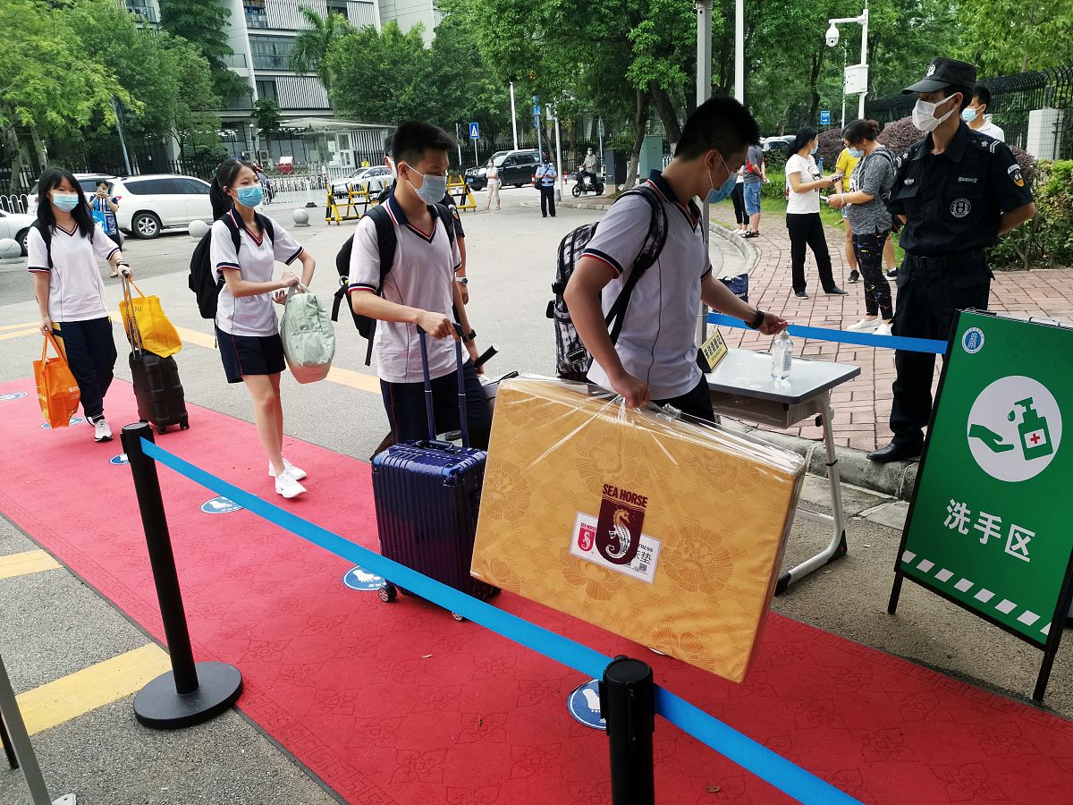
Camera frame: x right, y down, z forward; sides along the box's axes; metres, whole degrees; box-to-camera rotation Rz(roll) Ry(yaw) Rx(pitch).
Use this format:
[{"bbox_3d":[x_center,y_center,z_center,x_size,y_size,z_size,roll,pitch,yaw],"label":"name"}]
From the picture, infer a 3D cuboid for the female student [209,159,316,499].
[{"bbox_3d":[-1.320,-0.335,4.098,0.430,1.630,0.470,11,21,41],"label":"female student"}]

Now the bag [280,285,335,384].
[{"bbox_3d":[-1.060,-0.308,3.866,0.250,0.420,0.200,-12,18,-28],"label":"bag"}]

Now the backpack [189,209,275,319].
[{"bbox_3d":[-1.568,-0.702,4.304,0.270,0.470,0.330,11,22,40],"label":"backpack"}]

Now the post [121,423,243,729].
[{"bbox_3d":[-1.160,0.511,2.606,0.335,0.923,0.335,-3,16,0],"label":"post"}]

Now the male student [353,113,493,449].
[{"bbox_3d":[-0.410,-0.153,3.157,0.550,1.730,0.520,11,22,41],"label":"male student"}]

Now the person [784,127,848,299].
[{"bbox_3d":[2.749,-1.841,8.159,0.500,1.590,0.460,12,22,42],"label":"person"}]

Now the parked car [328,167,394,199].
[{"bbox_3d":[-7.322,-10.403,39.500,4.600,1.480,1.800,-17,21,-38],"label":"parked car"}]

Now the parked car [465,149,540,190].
[{"bbox_3d":[-1.479,-11.908,42.829,4.650,1.780,1.860,-17,21,-39],"label":"parked car"}]

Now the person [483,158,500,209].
[{"bbox_3d":[-1.448,-7.197,27.709,0.460,1.570,0.360,4,18,23],"label":"person"}]

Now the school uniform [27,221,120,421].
[{"bbox_3d":[-2.803,-0.486,5.189,0.500,1.270,0.310,-17,21,-39],"label":"school uniform"}]

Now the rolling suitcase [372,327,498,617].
[{"bbox_3d":[-0.389,0.247,3.125,0.385,1.044,0.250,6,19,28],"label":"rolling suitcase"}]

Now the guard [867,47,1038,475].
[{"bbox_3d":[1.778,-0.577,3.645,0.400,1.750,0.600,-9,17,-19],"label":"guard"}]

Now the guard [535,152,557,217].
[{"bbox_3d":[0.235,-5.955,22.893,0.580,1.700,0.380,-3,16,0],"label":"guard"}]

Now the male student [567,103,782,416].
[{"bbox_3d":[0.447,-0.058,2.669,0.640,1.720,0.660,5,18,26],"label":"male student"}]

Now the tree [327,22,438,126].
[{"bbox_3d":[-10.511,-20.566,58.397,8.200,10.791,8.000,-3,16,0],"label":"tree"}]

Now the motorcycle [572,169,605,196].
[{"bbox_3d":[1.843,-7.867,29.995,1.620,1.060,0.620,-18,22,-42],"label":"motorcycle"}]

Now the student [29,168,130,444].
[{"bbox_3d":[-2.961,-0.639,5.436,0.620,1.680,0.480,-15,20,-33],"label":"student"}]

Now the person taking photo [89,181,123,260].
[{"bbox_3d":[-7.454,-3.008,14.571,0.550,1.610,0.420,-11,18,-22],"label":"person taking photo"}]

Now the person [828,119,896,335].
[{"bbox_3d":[2.539,-1.336,6.432,0.500,1.600,0.460,-7,17,-14],"label":"person"}]

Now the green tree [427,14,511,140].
[{"bbox_3d":[-3.980,-18.563,50.000,6.000,9.000,6.000,-3,16,0],"label":"green tree"}]

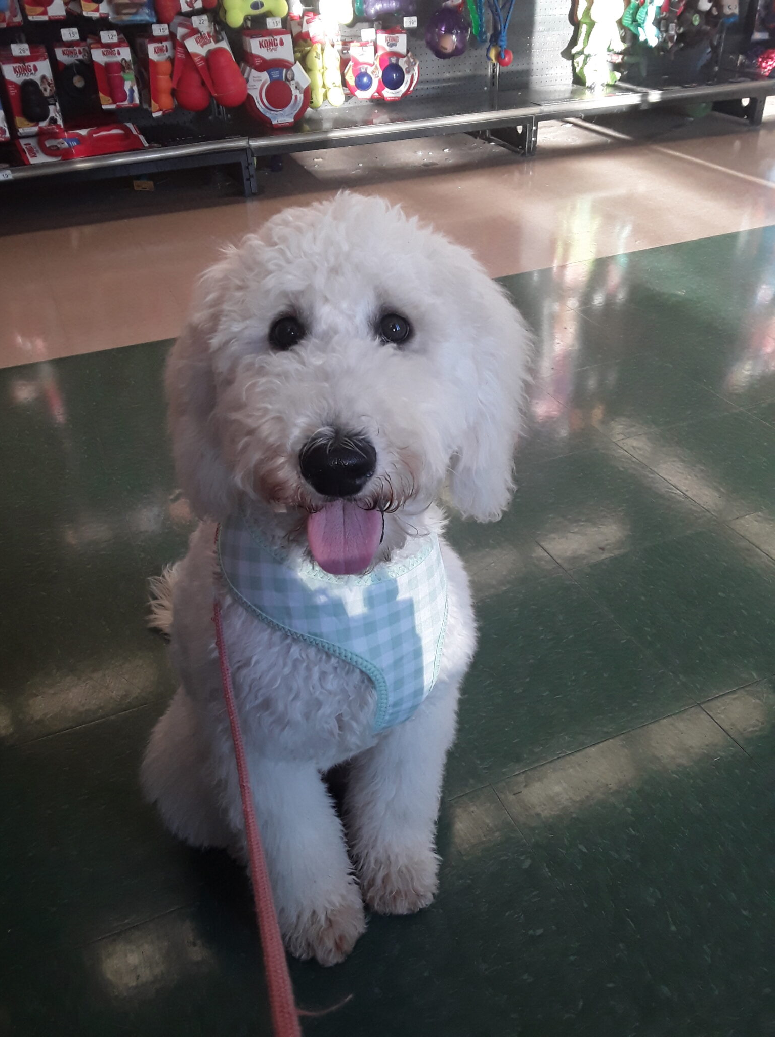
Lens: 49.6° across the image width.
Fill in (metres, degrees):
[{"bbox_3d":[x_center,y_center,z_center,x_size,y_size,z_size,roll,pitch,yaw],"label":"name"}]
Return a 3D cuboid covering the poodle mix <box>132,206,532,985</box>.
[{"bbox_3d":[-0.111,0.019,0.836,0.340,0.700,0.500,-13,37,-14],"label":"poodle mix"}]

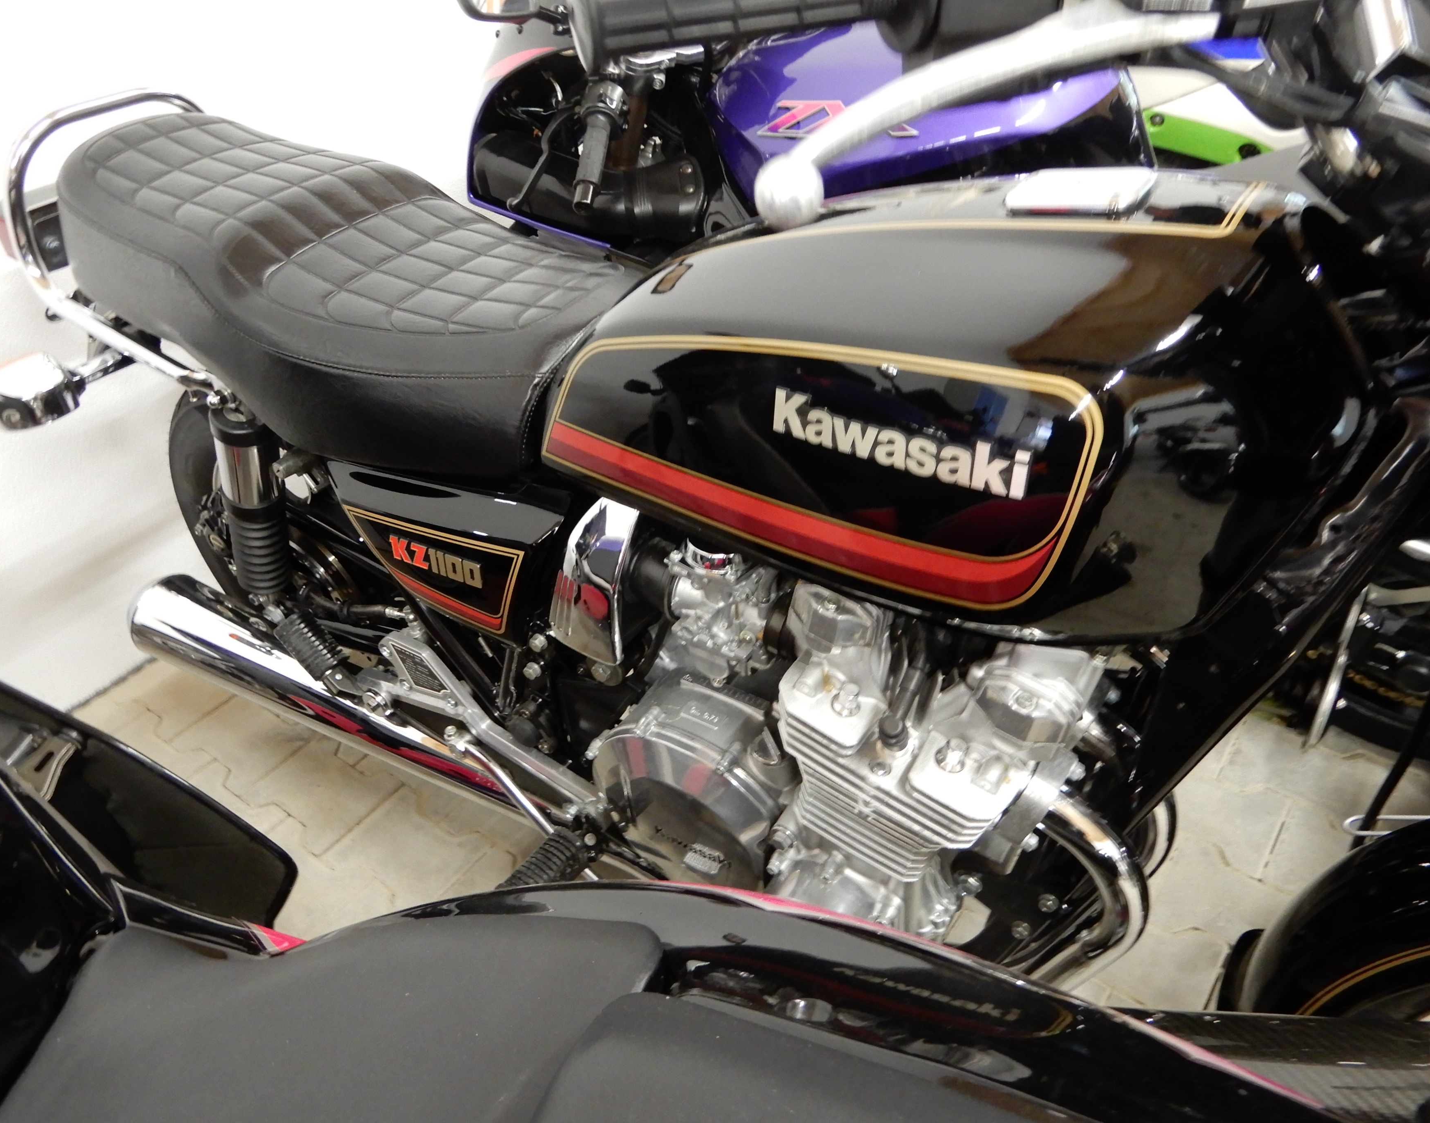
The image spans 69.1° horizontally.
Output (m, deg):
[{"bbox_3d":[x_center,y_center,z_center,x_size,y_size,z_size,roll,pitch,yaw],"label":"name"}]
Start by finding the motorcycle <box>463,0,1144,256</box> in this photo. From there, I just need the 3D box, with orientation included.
[{"bbox_3d":[0.403,-0.386,1.542,2.060,1.120,0.730,12,41,19],"label":"motorcycle"}]

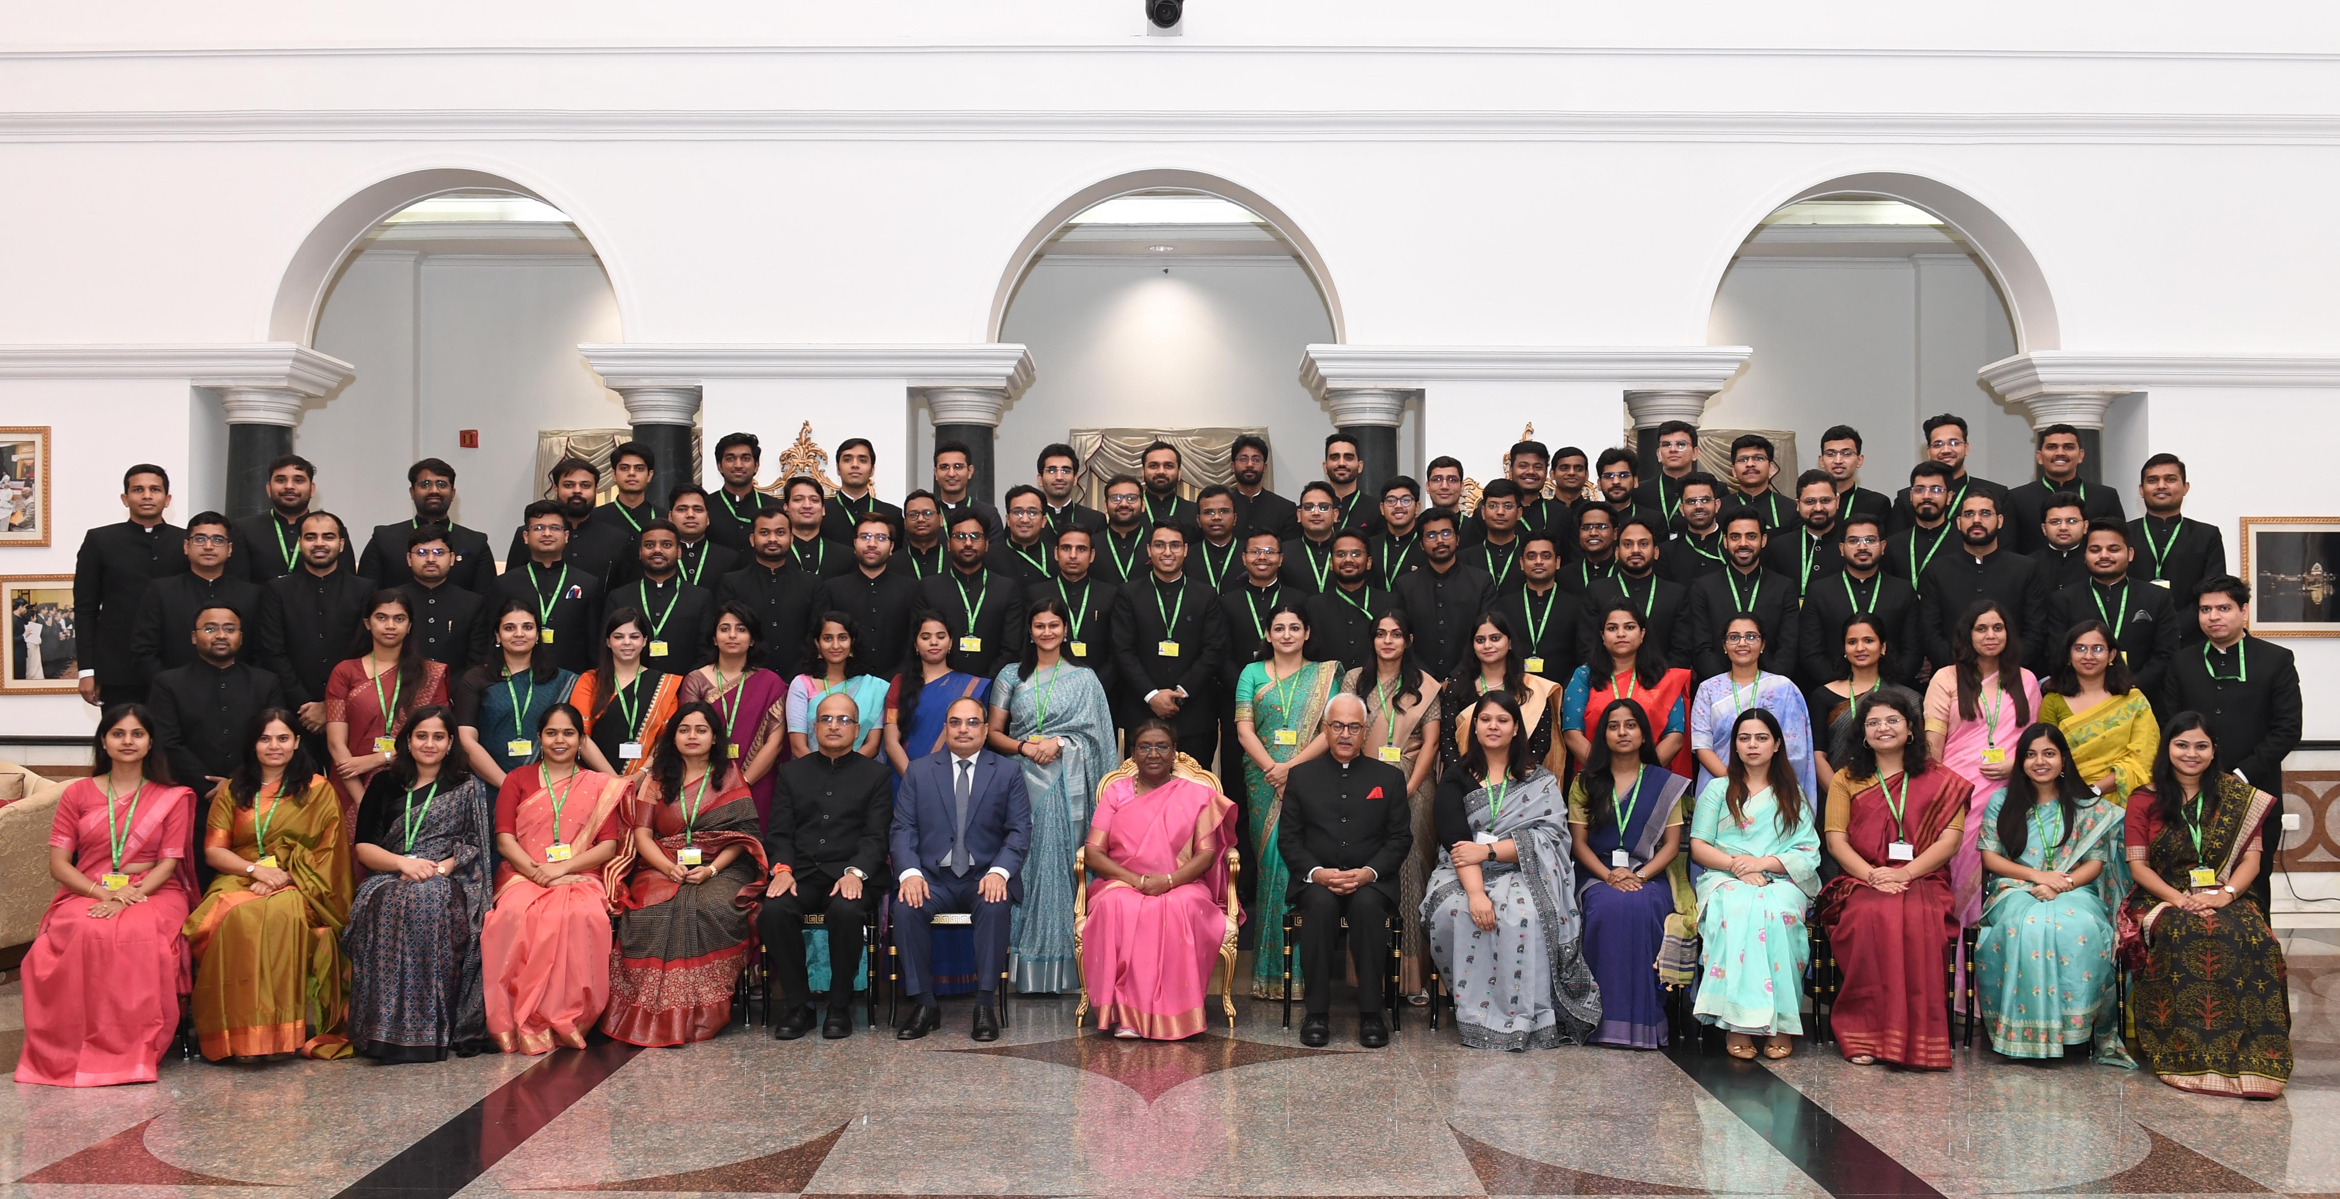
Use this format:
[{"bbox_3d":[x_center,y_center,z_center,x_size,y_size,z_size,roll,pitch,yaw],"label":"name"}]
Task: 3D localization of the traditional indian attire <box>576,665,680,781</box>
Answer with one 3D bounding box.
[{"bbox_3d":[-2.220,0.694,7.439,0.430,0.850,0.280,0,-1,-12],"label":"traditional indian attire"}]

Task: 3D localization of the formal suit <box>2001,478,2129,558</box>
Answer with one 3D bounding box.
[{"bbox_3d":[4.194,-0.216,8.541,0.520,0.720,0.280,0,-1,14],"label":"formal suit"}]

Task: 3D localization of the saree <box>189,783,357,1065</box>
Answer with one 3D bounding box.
[{"bbox_3d":[-3.262,1.125,6.593,0.550,0.955,0.680,1,-2,-21],"label":"saree"}]

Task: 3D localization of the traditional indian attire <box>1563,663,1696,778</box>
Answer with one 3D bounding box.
[{"bbox_3d":[1.844,0.934,7.328,0.530,1.365,0.340,0,-2,12],"label":"traditional indian attire"}]

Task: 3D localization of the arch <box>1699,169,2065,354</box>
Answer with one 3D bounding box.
[{"bbox_3d":[3.745,-1.781,9.748,1.850,0.950,0.420,0,-1,0],"label":"arch"}]

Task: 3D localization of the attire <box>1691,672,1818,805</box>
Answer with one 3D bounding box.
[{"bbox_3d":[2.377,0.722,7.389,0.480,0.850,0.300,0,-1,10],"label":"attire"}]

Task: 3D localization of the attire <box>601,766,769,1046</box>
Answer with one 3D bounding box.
[{"bbox_3d":[-1.801,1.113,6.812,0.600,0.980,0.700,0,-2,-6],"label":"attire"}]

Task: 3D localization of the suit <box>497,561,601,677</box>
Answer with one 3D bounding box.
[{"bbox_3d":[-2.629,0.597,7.687,0.500,1.530,0.310,1,-2,-16],"label":"suit"}]

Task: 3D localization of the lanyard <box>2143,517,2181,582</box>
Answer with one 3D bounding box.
[{"bbox_3d":[4.240,-0.209,7.809,0.170,0.290,0.110,-1,-2,20],"label":"lanyard"}]

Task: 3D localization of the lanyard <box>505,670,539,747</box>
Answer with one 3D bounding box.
[{"bbox_3d":[-2.618,0.436,7.346,0.150,0.310,0.120,0,-1,-12],"label":"lanyard"}]

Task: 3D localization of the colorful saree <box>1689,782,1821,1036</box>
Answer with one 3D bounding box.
[{"bbox_3d":[2.149,1.121,6.727,0.470,0.875,0.630,0,-1,10],"label":"colorful saree"}]

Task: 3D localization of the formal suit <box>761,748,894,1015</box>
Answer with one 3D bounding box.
[{"bbox_3d":[-1.301,1.067,6.944,0.510,0.980,0.660,0,-2,-3],"label":"formal suit"}]

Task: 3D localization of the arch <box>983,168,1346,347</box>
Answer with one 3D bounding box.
[{"bbox_3d":[-0.023,-1.829,10.053,1.920,0.958,0.450,0,-2,0],"label":"arch"}]

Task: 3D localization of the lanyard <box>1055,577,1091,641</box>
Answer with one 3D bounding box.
[{"bbox_3d":[-0.415,0.038,7.872,0.165,0.290,0.110,0,-2,0],"label":"lanyard"}]

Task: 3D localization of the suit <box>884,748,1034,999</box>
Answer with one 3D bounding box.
[{"bbox_3d":[-0.820,1.052,7.079,0.550,0.930,0.600,0,-1,-5],"label":"suit"}]

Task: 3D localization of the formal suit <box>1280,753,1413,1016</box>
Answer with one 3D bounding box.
[{"bbox_3d":[0.673,1.073,6.945,0.510,0.960,0.660,0,-1,5],"label":"formal suit"}]

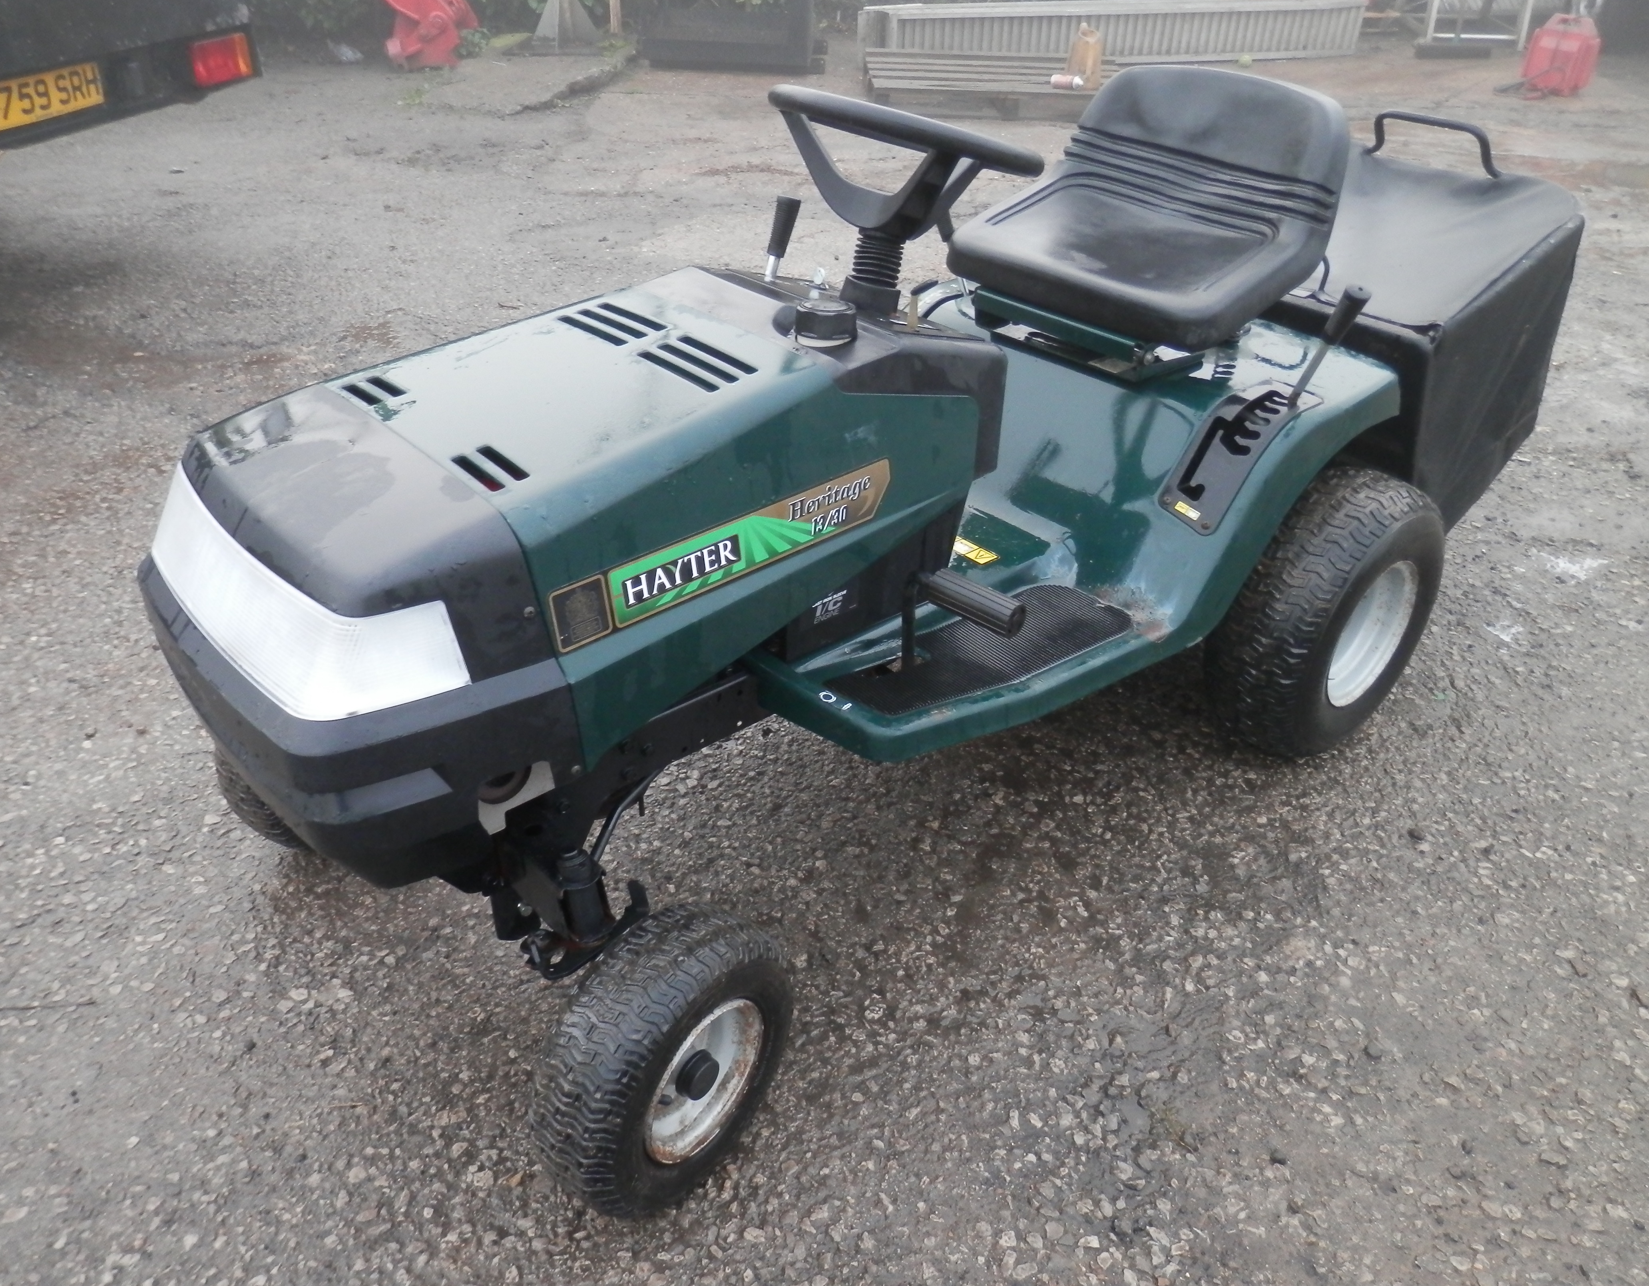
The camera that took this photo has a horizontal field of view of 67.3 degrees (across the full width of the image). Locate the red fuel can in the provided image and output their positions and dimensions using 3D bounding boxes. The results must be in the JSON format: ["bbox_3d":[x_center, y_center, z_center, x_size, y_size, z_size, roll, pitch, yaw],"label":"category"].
[{"bbox_3d":[4.114,-3.276,6.889,0.165,0.380,0.300,-18,37,-25],"label":"red fuel can"}]

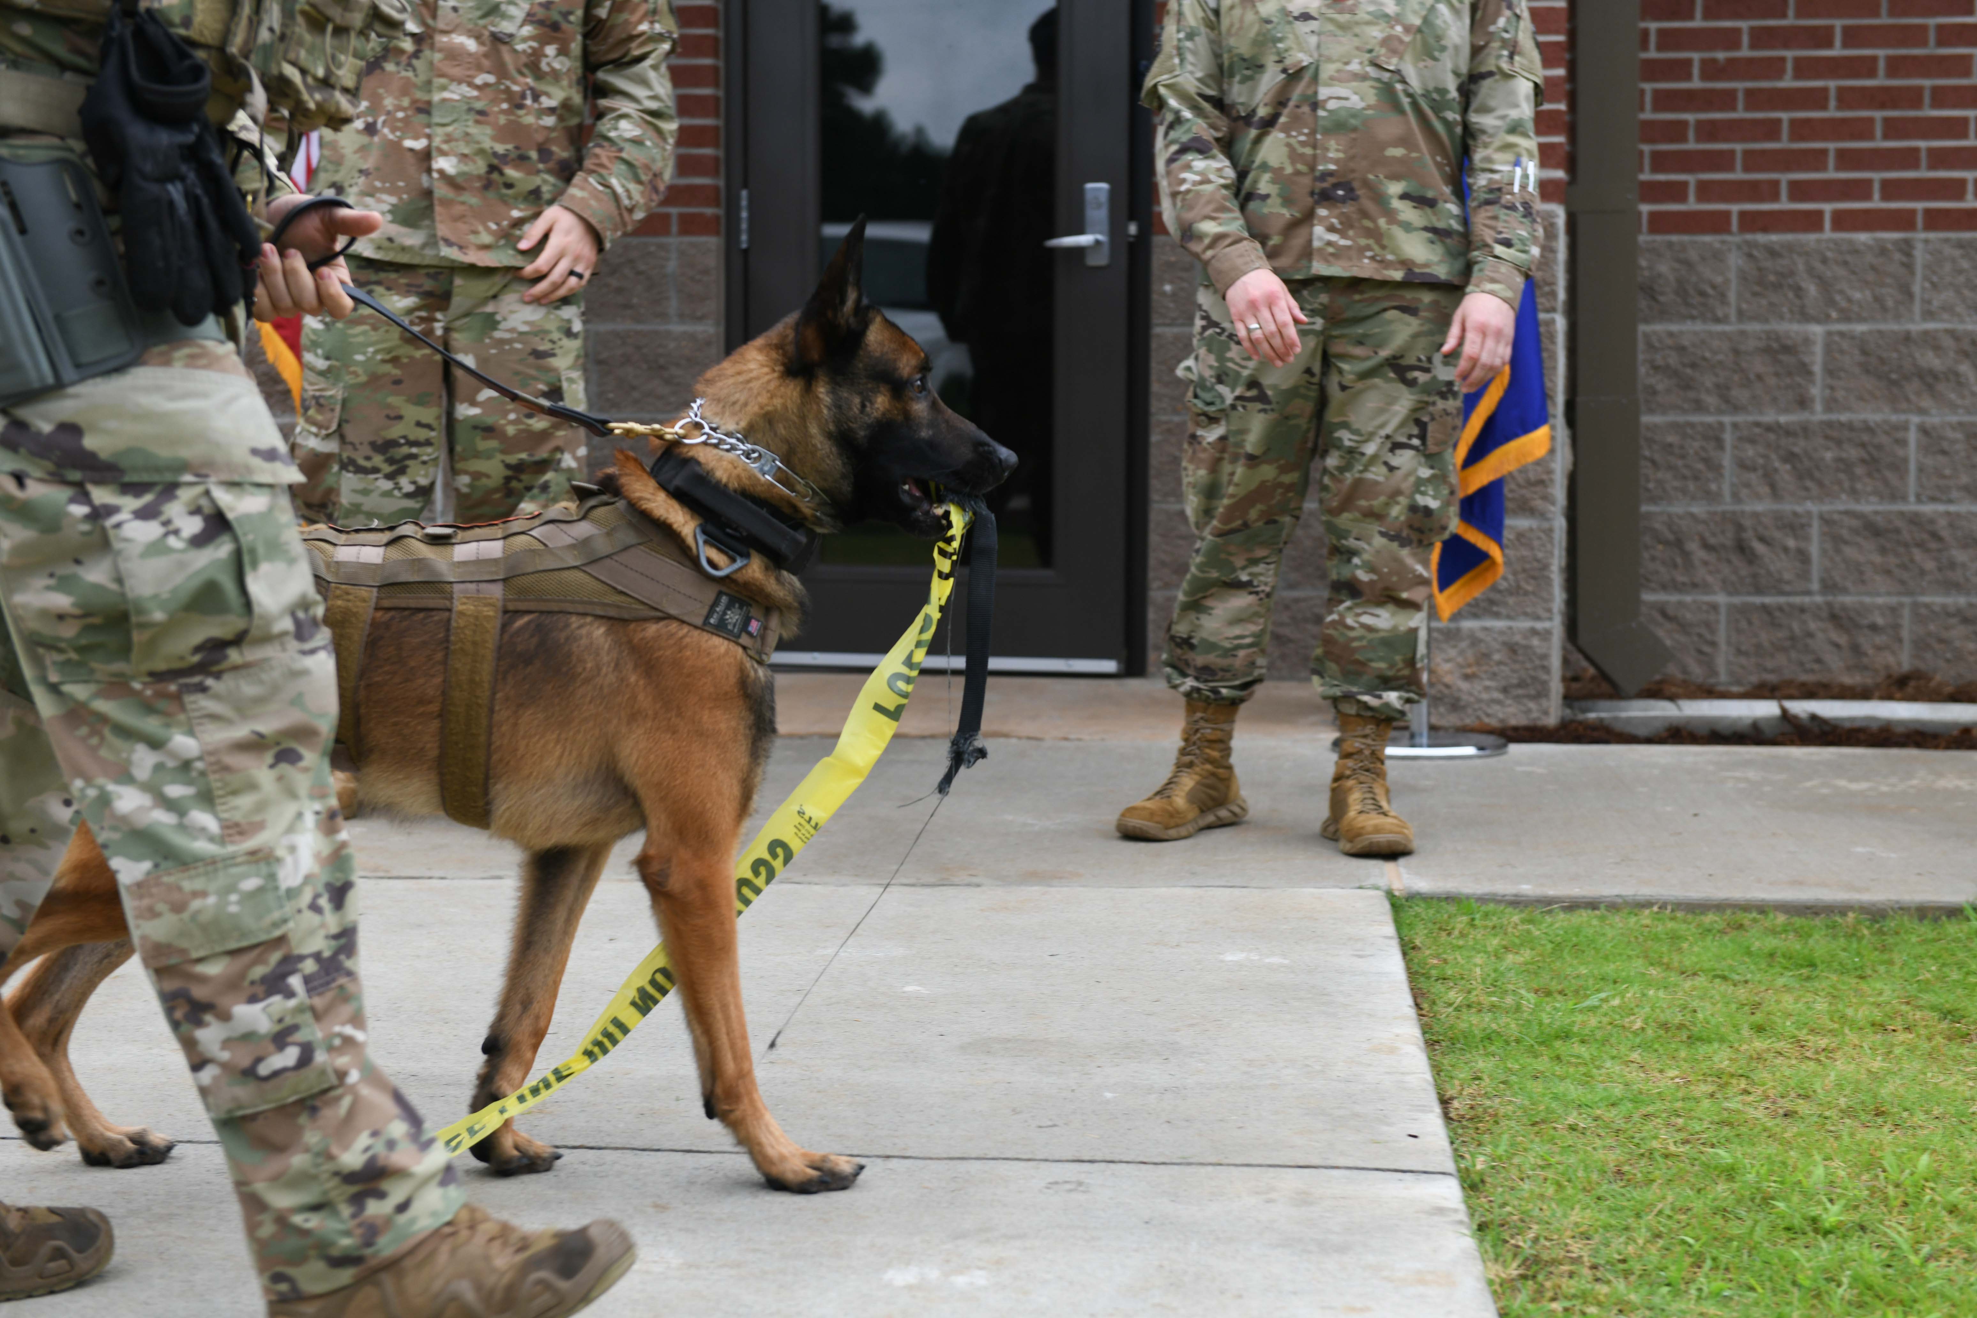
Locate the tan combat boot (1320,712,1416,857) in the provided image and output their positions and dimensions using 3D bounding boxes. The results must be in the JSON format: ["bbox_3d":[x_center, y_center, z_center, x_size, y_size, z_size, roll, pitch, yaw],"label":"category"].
[{"bbox_3d":[0.576,0.168,5.007,0.114,0.235,0.303,0,5,-7],"label":"tan combat boot"}]

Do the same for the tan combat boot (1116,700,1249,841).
[{"bbox_3d":[0.305,0.153,5.149,0.114,0.235,0.303,4,6,37],"label":"tan combat boot"}]

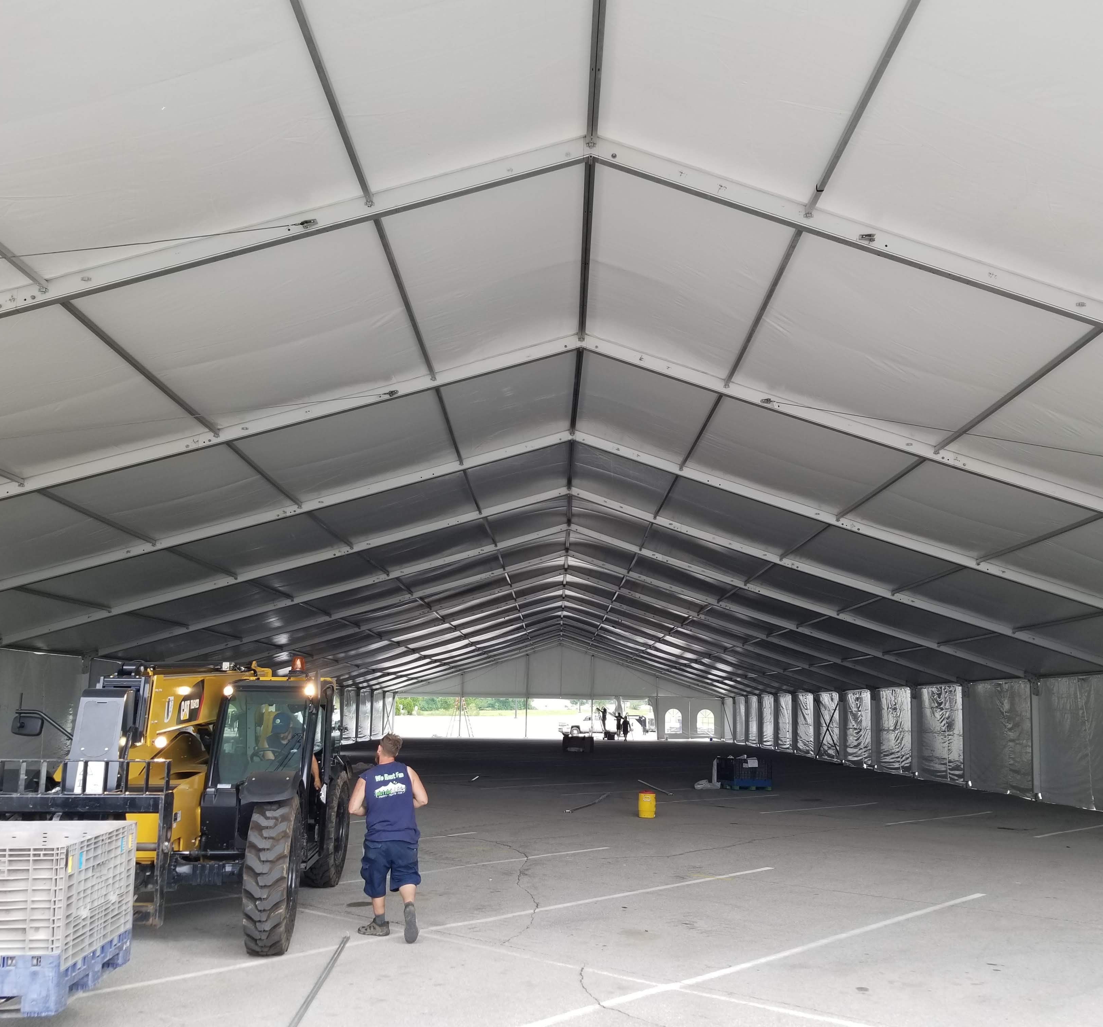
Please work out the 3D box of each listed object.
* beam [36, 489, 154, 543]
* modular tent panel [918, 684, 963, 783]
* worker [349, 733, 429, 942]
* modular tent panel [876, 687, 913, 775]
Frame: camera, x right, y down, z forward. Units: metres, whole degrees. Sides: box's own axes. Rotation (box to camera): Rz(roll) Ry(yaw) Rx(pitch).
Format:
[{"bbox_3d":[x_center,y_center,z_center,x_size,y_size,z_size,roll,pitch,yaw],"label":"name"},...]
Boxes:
[{"bbox_3d":[-7.234,0.051,16.268,0.075,0.090,4.800,-15,-11,-3],"label":"beam"},{"bbox_3d":[13.426,7.497,35.515,0.080,3.280,4.800,1,-11,0],"label":"modular tent panel"},{"bbox_3d":[-1.412,2.798,9.043,0.640,1.720,0.500,2,-11,-6],"label":"worker"},{"bbox_3d":[13.455,8.438,40.229,0.080,3.250,4.800,1,-11,0],"label":"modular tent panel"}]

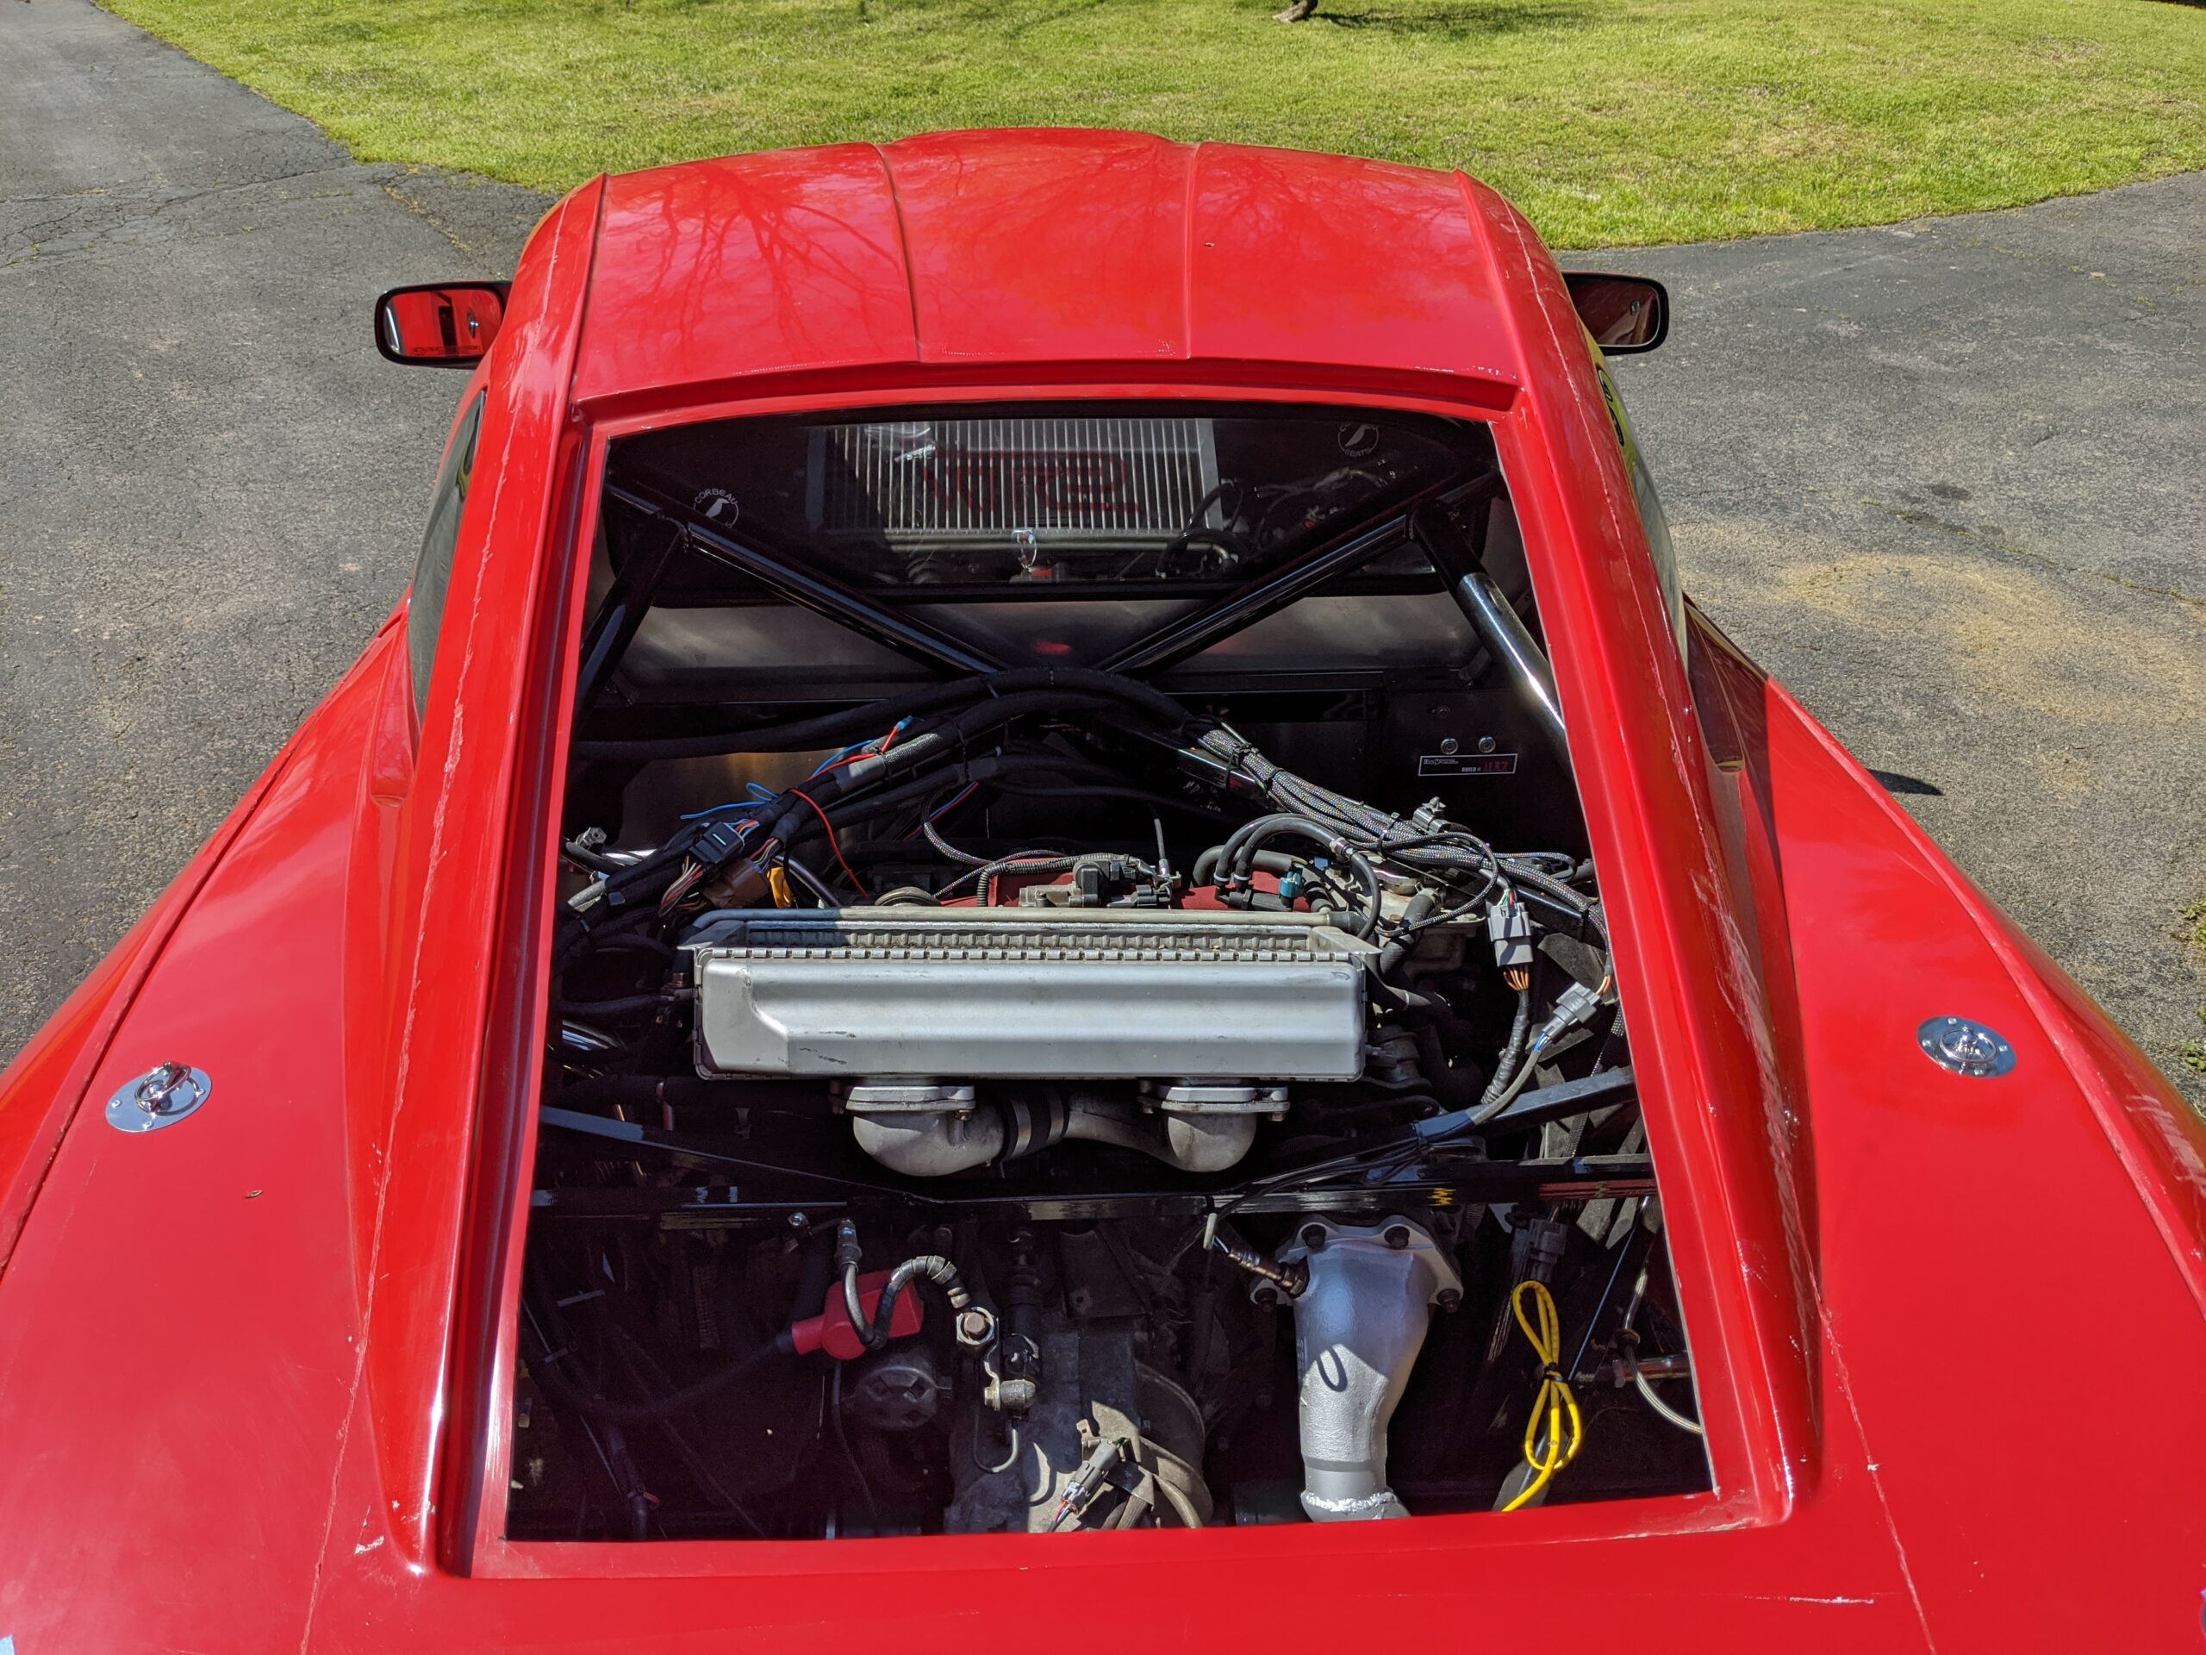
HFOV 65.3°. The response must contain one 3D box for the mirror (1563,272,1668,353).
[{"bbox_3d":[0.679,-0.730,2.406,0.200,0.108,0.100,-2,32,-3],"label":"mirror"}]

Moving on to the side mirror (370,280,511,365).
[{"bbox_3d":[-0.879,-0.693,2.335,0.200,0.108,0.100,-2,32,-3],"label":"side mirror"}]

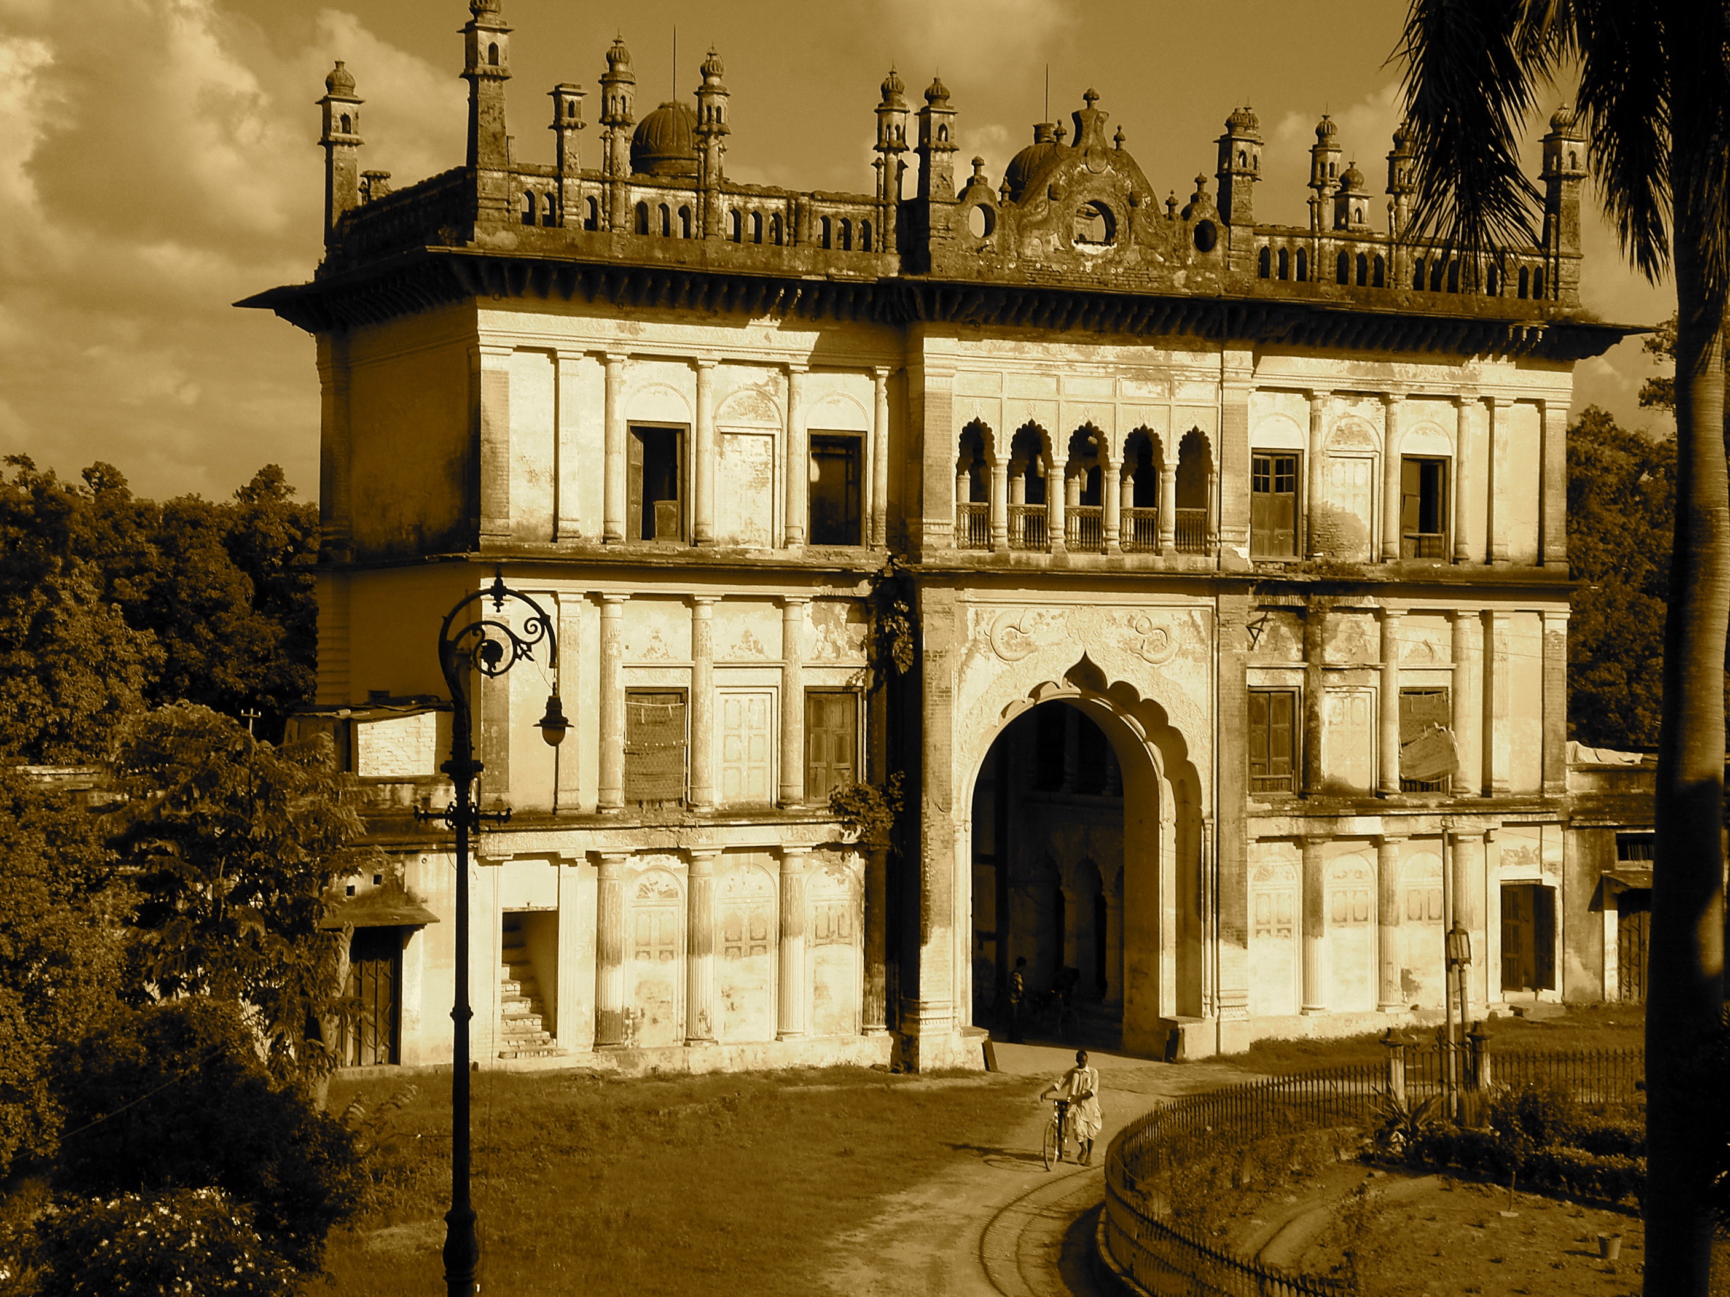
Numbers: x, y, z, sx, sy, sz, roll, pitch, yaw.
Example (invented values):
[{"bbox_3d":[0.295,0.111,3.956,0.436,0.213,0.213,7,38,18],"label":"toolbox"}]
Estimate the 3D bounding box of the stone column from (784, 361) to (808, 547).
[{"bbox_3d":[-1.204,-3.439,56.240,0.370,3.280,0.350,0,0,-26],"label":"stone column"}]

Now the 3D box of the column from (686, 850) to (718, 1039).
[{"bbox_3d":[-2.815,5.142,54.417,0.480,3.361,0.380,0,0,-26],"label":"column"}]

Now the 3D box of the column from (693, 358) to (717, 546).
[{"bbox_3d":[-2.845,-3.486,55.918,0.380,3.331,0.340,0,0,-28],"label":"column"}]

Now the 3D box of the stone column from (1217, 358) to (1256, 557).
[{"bbox_3d":[7.085,-3.597,60.027,0.660,3.797,0.450,0,0,-28],"label":"stone column"}]

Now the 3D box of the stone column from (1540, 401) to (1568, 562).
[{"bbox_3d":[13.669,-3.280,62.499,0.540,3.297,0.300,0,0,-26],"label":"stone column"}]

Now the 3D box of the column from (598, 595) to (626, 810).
[{"bbox_3d":[-4.422,0.954,55.090,0.430,3.767,0.380,0,0,-28],"label":"column"}]

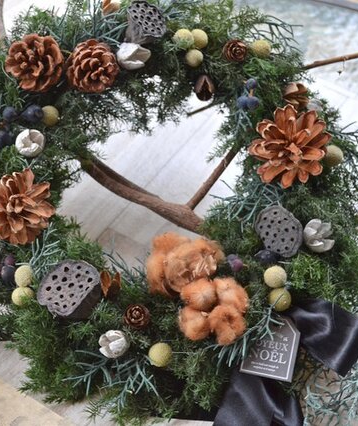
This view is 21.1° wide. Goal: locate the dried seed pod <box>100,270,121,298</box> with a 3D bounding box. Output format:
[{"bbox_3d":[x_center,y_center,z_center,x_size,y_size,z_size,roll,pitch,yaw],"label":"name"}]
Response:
[{"bbox_3d":[-0.056,0.059,0.785,0.020,0.023,0.019,0,49,0],"label":"dried seed pod"}]

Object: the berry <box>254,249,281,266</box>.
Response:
[{"bbox_3d":[0.059,0.029,0.638,0.015,0.013,0.015,2,49,-2],"label":"berry"}]

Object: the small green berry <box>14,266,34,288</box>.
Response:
[{"bbox_3d":[-0.108,0.044,0.668,0.014,0.015,0.014,1,52,-1],"label":"small green berry"}]

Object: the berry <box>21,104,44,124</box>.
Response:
[{"bbox_3d":[-0.114,-0.076,0.745,0.016,0.015,0.016,3,47,-3],"label":"berry"}]

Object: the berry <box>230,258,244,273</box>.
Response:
[{"bbox_3d":[0.041,0.038,0.687,0.010,0.010,0.010,1,52,-1],"label":"berry"}]

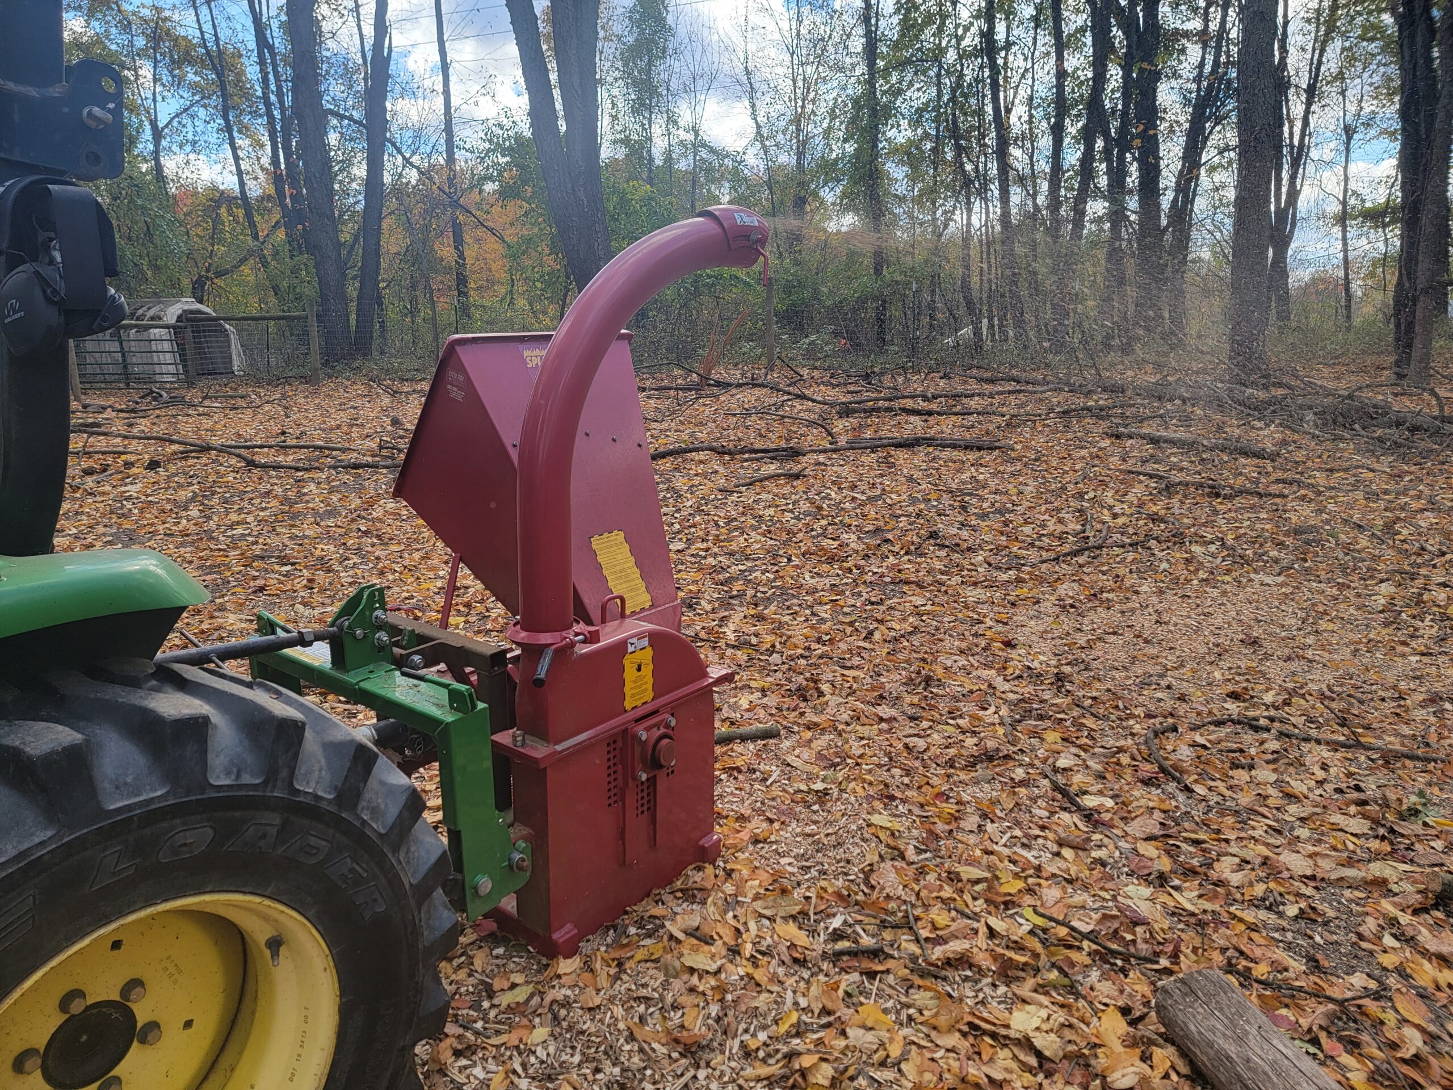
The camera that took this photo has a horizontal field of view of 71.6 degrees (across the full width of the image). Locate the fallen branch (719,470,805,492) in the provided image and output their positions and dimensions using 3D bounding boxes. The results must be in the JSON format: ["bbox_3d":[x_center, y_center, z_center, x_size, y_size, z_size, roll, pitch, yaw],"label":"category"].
[{"bbox_3d":[0.276,-0.553,8.252,1.016,0.100,0.124,-13,19,-42],"label":"fallen branch"}]

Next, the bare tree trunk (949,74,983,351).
[{"bbox_3d":[5.099,-7.032,21.424,0.380,5.829,0.342,-7,14,2],"label":"bare tree trunk"}]

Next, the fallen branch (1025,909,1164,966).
[{"bbox_3d":[0.855,0.926,2.359,0.299,0.030,0.049,10,17,34],"label":"fallen branch"}]

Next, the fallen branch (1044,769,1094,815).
[{"bbox_3d":[1.034,0.745,3.074,0.033,0.030,0.262,-3,15,-12],"label":"fallen branch"}]

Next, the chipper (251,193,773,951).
[{"bbox_3d":[-0.462,0.013,2.553,0.785,1.700,1.165,11,17,37],"label":"chipper"}]

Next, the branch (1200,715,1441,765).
[{"bbox_3d":[2.022,0.647,3.440,0.718,0.045,0.118,6,15,21],"label":"branch"}]

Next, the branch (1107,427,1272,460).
[{"bbox_3d":[4.488,-1.002,9.815,0.186,0.120,1.707,-9,17,-32],"label":"branch"}]

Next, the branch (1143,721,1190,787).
[{"bbox_3d":[1.446,0.681,3.310,0.126,0.040,0.477,5,15,20],"label":"branch"}]

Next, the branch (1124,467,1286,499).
[{"bbox_3d":[3.799,-0.522,8.170,0.217,0.100,1.474,-9,16,-33],"label":"branch"}]

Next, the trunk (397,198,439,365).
[{"bbox_3d":[-6.494,-5.385,20.860,0.888,3.466,0.400,0,14,0],"label":"trunk"}]

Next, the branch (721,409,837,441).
[{"bbox_3d":[0.689,-1.385,11.454,0.454,0.200,1.705,-11,18,-40],"label":"branch"}]

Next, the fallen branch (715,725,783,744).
[{"bbox_3d":[0.025,0.649,3.413,0.330,0.042,0.042,-3,15,-14],"label":"fallen branch"}]

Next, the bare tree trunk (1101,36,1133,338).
[{"bbox_3d":[9.023,-8.071,23.220,0.550,6.853,0.495,-4,14,1],"label":"bare tree trunk"}]

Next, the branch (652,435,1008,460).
[{"bbox_3d":[0.988,-0.938,9.756,3.500,0.140,0.369,-2,14,-10],"label":"branch"}]

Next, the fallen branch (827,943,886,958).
[{"bbox_3d":[0.302,0.925,2.311,0.140,0.028,0.026,-2,14,-11],"label":"fallen branch"}]

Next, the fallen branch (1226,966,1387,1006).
[{"bbox_3d":[1.276,0.962,2.209,0.323,0.030,0.075,3,14,12],"label":"fallen branch"}]

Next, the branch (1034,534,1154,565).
[{"bbox_3d":[2.199,0.006,6.032,1.103,0.080,0.082,-8,16,-30],"label":"branch"}]

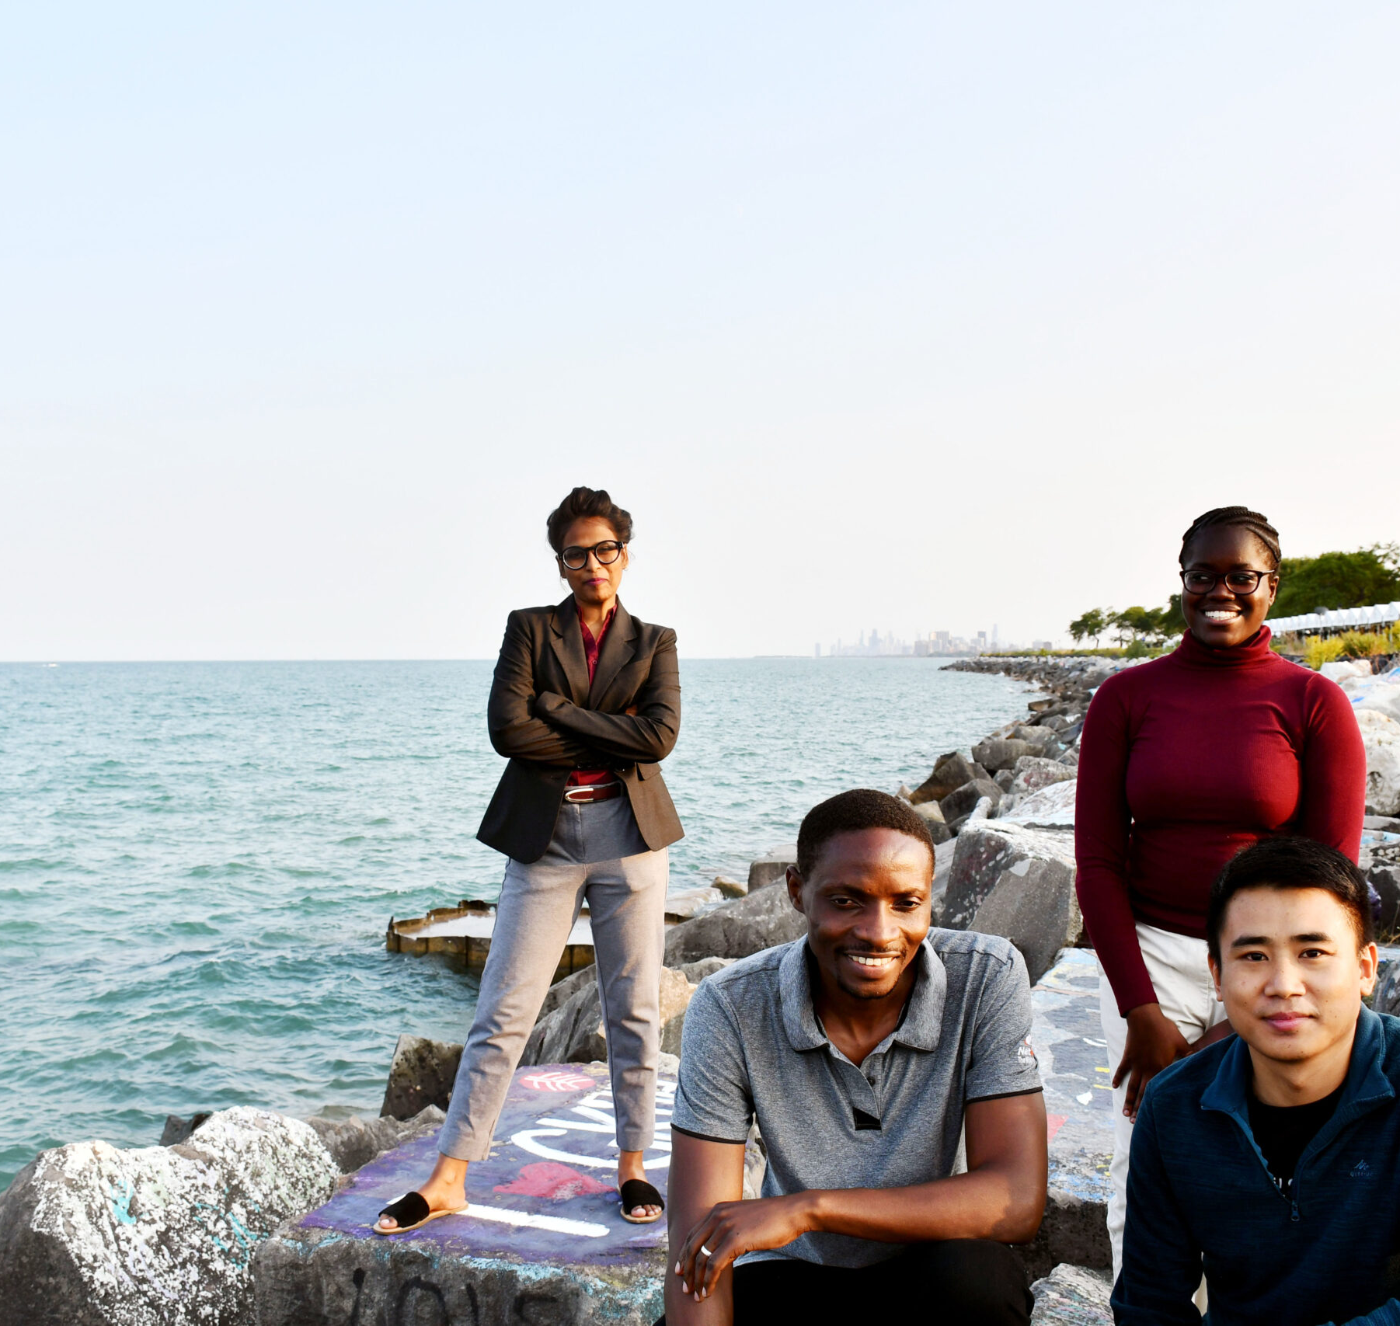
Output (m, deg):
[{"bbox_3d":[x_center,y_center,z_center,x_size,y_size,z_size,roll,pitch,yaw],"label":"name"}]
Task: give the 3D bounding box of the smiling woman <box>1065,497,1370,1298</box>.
[{"bbox_3d":[0.851,0.555,2.450,0.480,1.620,0.320,0,0,19],"label":"smiling woman"}]

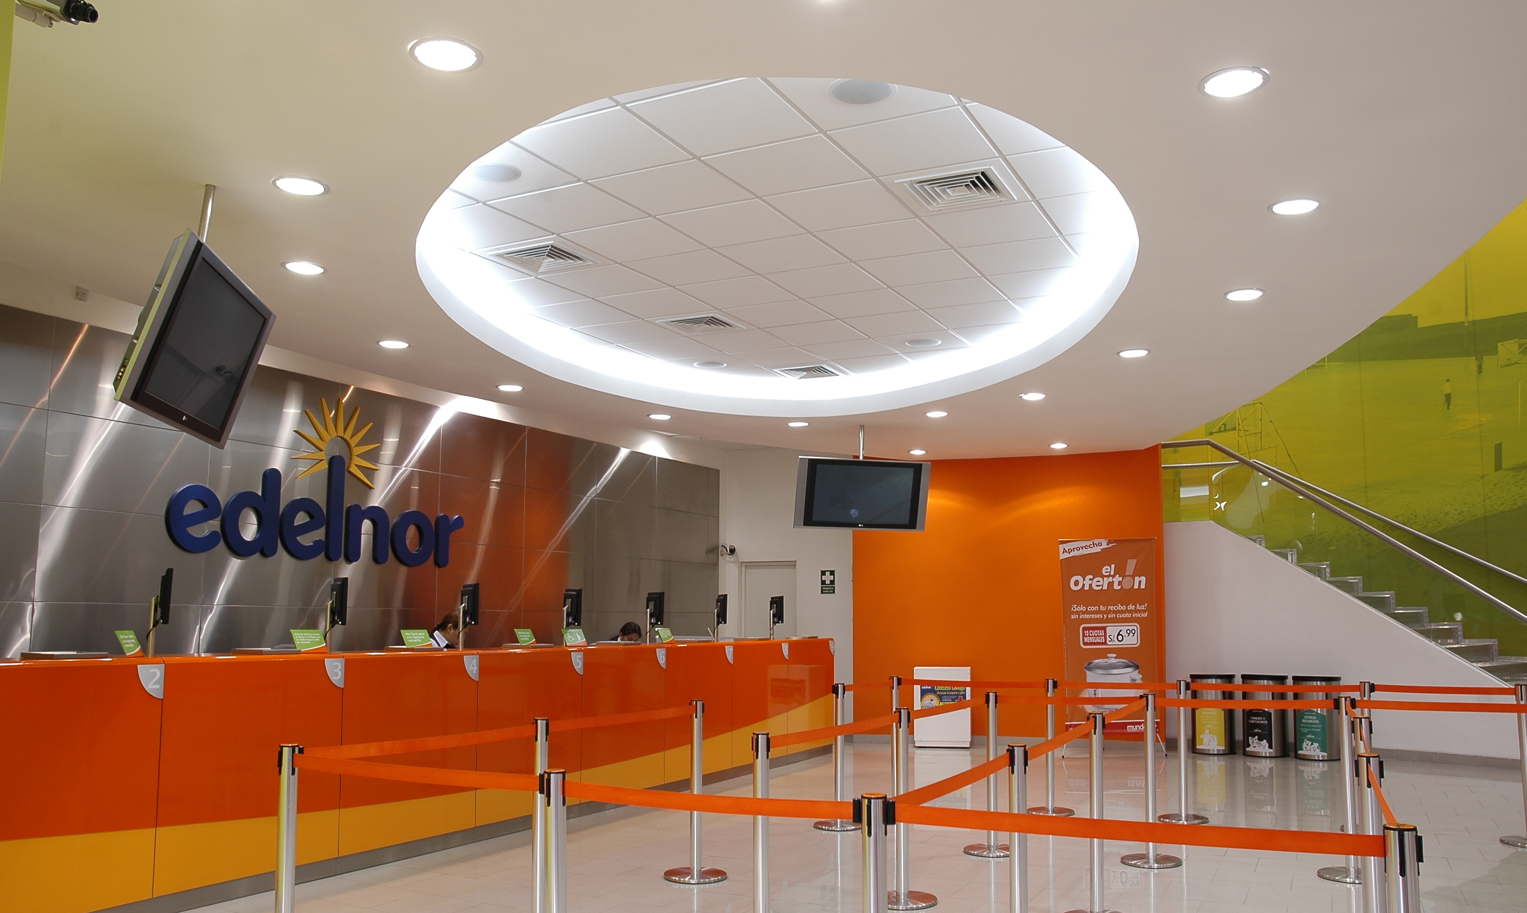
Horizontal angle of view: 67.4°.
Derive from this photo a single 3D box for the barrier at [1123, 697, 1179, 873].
[{"bbox_3d":[2.351,1.948,6.937,0.356,0.990,0.356,-4,-9,27],"label":"barrier"}]

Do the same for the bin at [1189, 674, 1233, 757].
[{"bbox_3d":[4.614,2.647,11.755,0.455,0.805,0.450,-5,-9,32],"label":"bin"}]

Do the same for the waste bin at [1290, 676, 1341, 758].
[{"bbox_3d":[5.848,2.759,12.129,0.470,0.856,0.455,-6,-10,35],"label":"waste bin"}]

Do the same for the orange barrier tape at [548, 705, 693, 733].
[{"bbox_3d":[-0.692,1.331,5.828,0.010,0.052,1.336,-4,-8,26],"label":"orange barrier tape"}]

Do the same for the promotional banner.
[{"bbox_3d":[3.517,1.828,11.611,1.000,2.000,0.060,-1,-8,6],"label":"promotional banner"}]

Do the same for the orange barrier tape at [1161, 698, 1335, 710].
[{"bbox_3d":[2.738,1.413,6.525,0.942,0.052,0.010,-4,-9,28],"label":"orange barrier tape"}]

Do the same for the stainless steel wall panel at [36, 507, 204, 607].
[{"bbox_3d":[-4.358,0.699,7.815,0.030,0.619,1.188,-4,-9,27],"label":"stainless steel wall panel"}]

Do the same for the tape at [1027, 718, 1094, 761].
[{"bbox_3d":[1.290,1.204,4.896,0.015,0.057,1.601,-4,-9,25],"label":"tape"}]

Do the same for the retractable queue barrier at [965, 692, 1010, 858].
[{"bbox_3d":[1.397,1.934,7.025,0.348,0.957,0.348,-1,-8,11],"label":"retractable queue barrier"}]

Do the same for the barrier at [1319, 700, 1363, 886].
[{"bbox_3d":[3.189,1.800,6.247,0.348,0.957,0.348,-4,-8,26],"label":"barrier"}]

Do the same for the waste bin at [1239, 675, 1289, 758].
[{"bbox_3d":[5.421,2.802,12.409,0.470,0.856,0.455,-6,-10,35],"label":"waste bin"}]

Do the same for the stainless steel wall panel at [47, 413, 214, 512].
[{"bbox_3d":[-4.364,0.086,7.897,0.030,0.618,1.185,-4,-9,27],"label":"stainless steel wall panel"}]

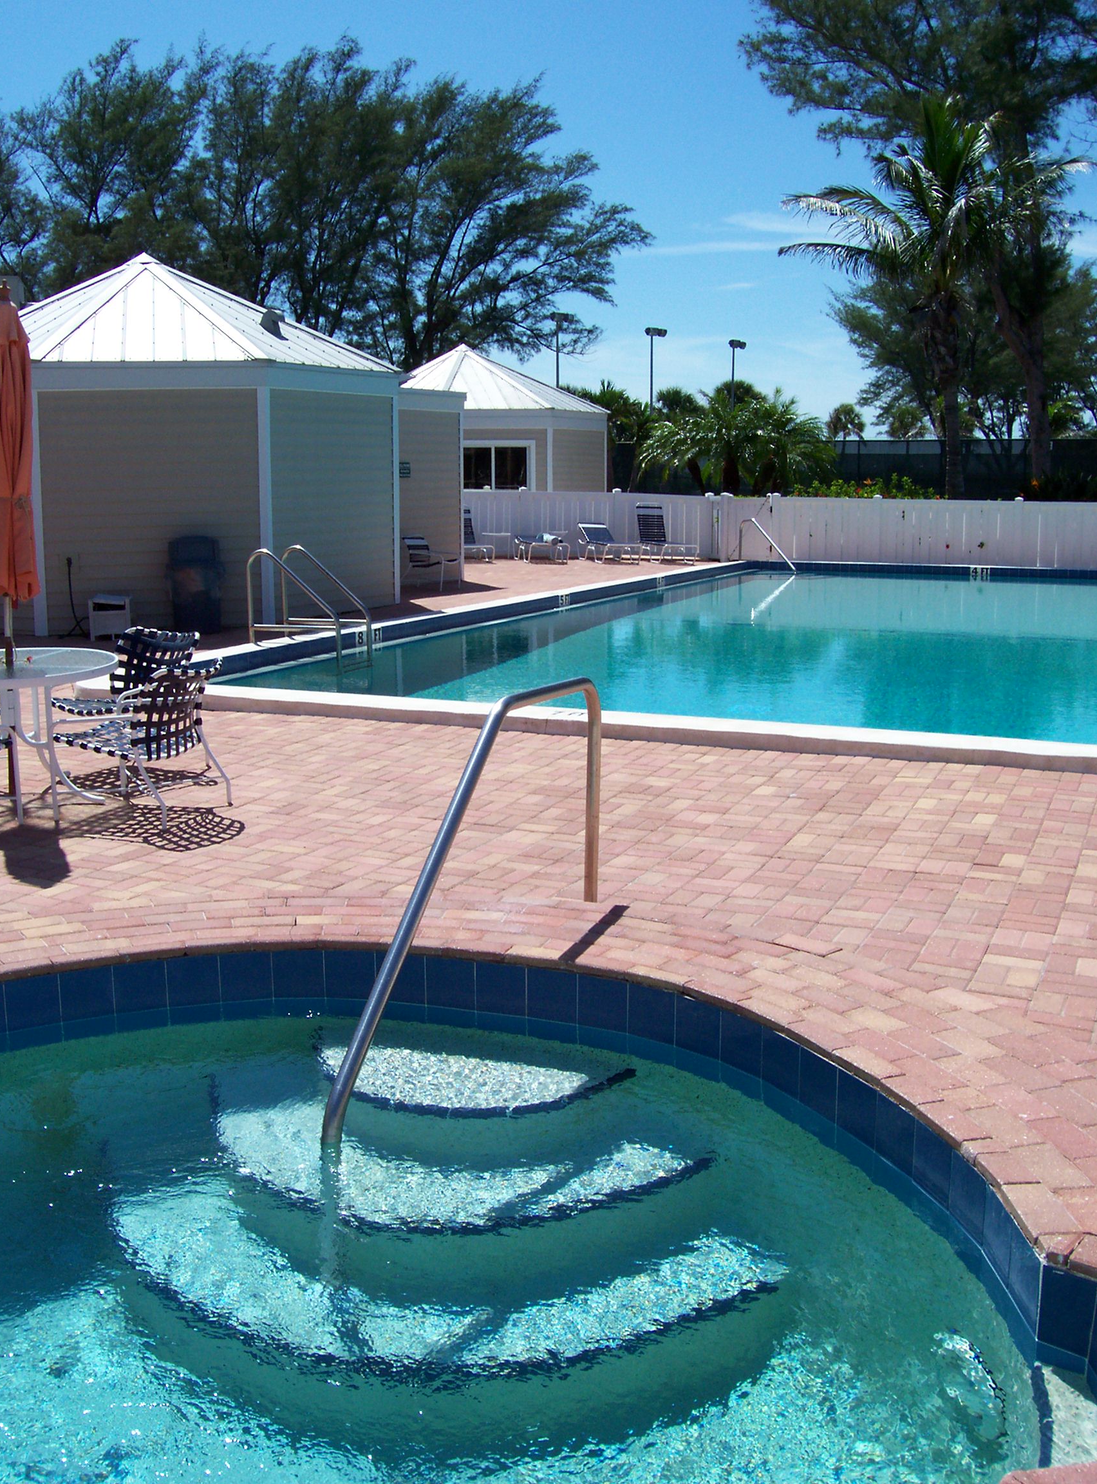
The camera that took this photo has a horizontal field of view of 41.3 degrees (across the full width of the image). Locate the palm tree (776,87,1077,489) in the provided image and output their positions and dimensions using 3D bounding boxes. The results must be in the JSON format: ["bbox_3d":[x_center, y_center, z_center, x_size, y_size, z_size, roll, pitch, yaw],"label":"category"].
[{"bbox_3d":[6.920,-7.371,26.064,5.400,7.772,5.200,3,12,14],"label":"palm tree"}]

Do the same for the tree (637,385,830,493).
[{"bbox_3d":[3.694,-5.401,28.494,3.800,2.962,3.600,1,11,7],"label":"tree"}]

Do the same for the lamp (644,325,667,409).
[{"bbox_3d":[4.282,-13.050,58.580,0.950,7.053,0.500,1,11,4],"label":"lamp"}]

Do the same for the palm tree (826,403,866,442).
[{"bbox_3d":[18.339,-18.290,90.164,2.488,5.238,2.488,2,11,11],"label":"palm tree"}]

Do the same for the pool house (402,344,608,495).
[{"bbox_3d":[-1.720,-6.231,30.368,5.500,3.960,5.500,-3,12,-16],"label":"pool house"}]

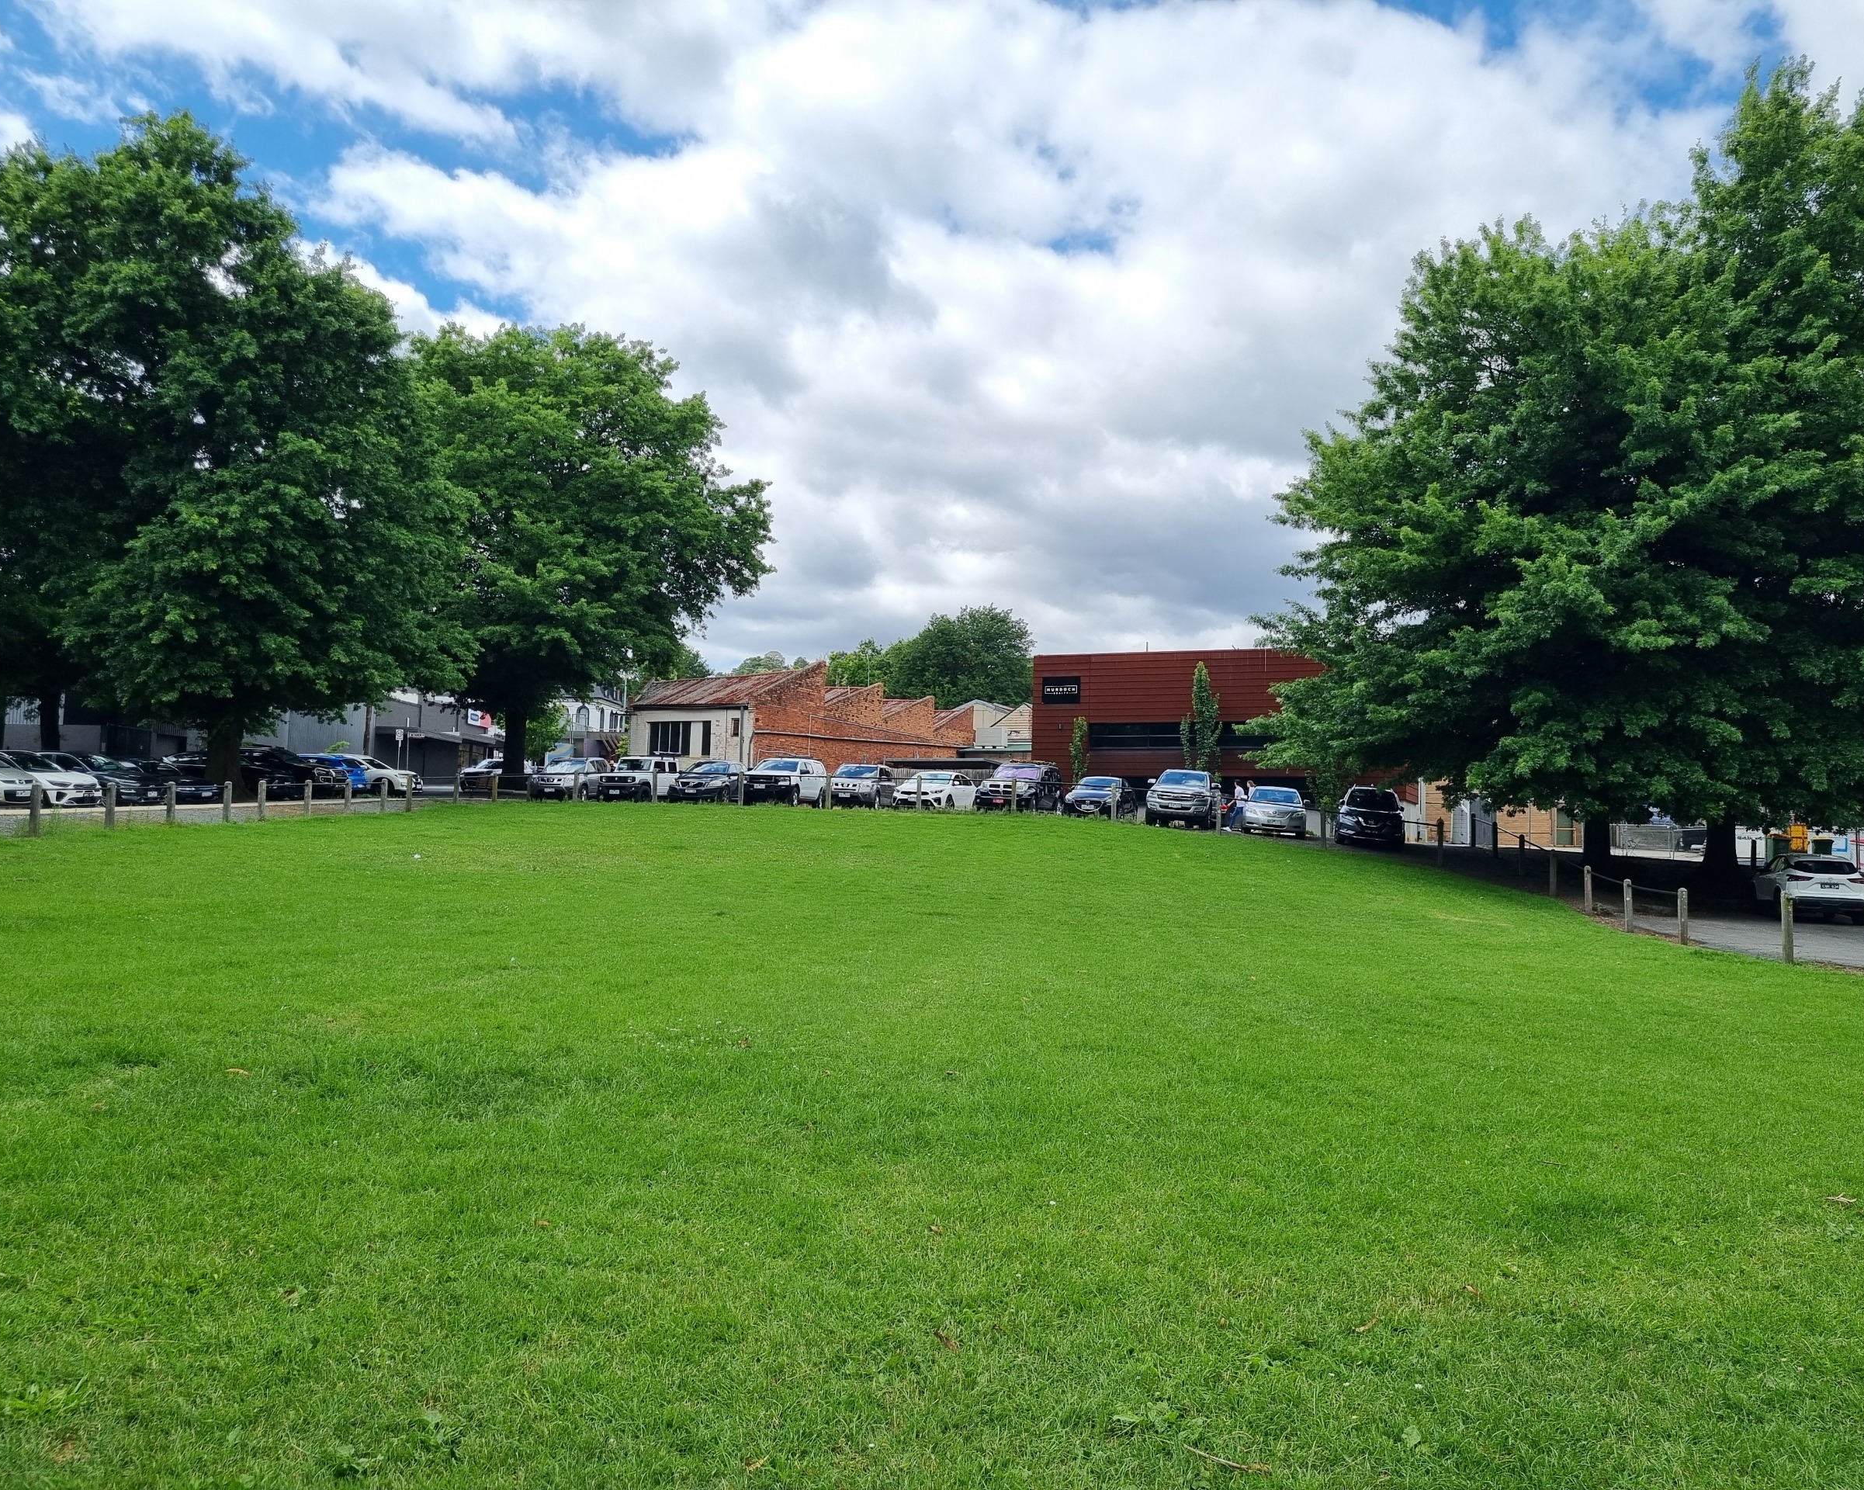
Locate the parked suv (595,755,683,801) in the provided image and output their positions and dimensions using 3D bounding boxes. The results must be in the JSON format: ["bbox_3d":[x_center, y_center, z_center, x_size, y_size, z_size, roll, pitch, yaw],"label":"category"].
[{"bbox_3d":[-10.182,1.236,52.707,1.650,1.770,3.550,0,-3,20],"label":"parked suv"}]

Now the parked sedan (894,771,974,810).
[{"bbox_3d":[0.190,1.552,48.695,1.800,1.440,4.550,0,-3,18],"label":"parked sedan"}]

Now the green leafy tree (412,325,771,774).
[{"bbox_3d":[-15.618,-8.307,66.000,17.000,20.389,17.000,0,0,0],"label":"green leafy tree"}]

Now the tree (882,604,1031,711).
[{"bbox_3d":[1.974,-3.828,115.000,11.800,13.995,11.800,0,0,0],"label":"tree"}]

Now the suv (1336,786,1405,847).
[{"bbox_3d":[13.395,2.189,45.595,1.820,1.720,4.650,5,0,17],"label":"suv"}]

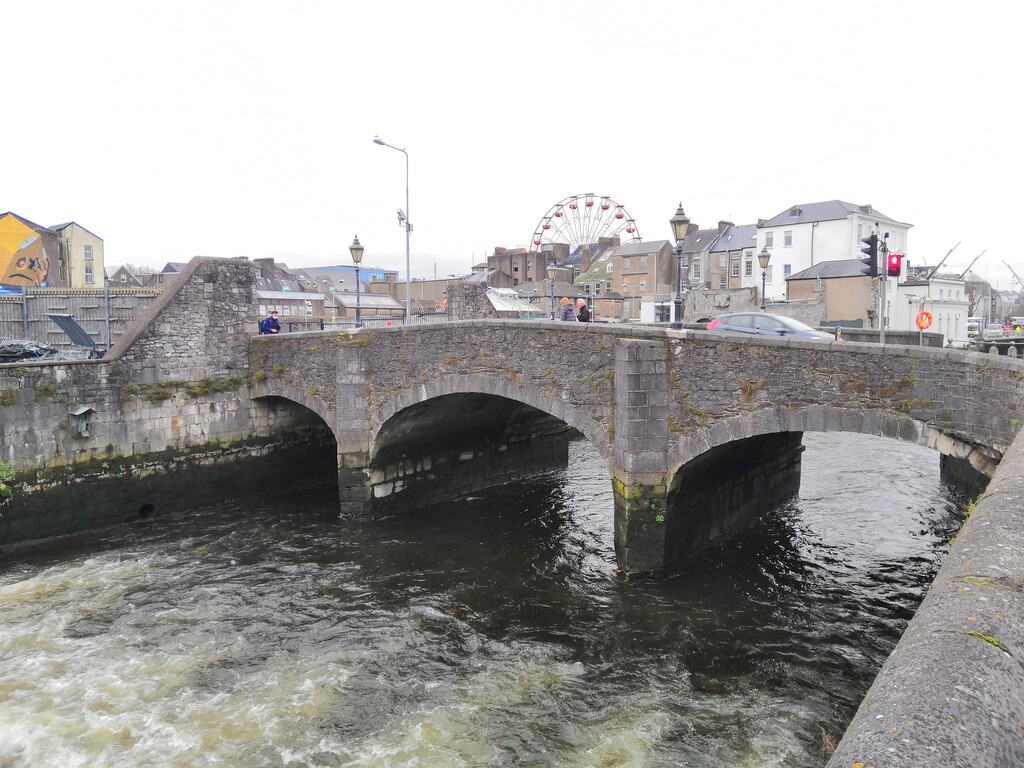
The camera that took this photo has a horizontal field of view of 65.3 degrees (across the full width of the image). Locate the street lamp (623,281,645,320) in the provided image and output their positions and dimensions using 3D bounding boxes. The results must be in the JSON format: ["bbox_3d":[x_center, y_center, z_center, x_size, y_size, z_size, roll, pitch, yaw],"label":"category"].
[{"bbox_3d":[9.710,-5.638,63.754,2.000,4.740,0.350,3,6,37],"label":"street lamp"}]

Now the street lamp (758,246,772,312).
[{"bbox_3d":[9.456,-3.679,29.910,0.420,2.950,0.420,-1,5,-15],"label":"street lamp"}]

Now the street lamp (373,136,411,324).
[{"bbox_3d":[-5.524,-6.357,37.320,0.500,9.460,2.380,3,6,37],"label":"street lamp"}]

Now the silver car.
[{"bbox_3d":[8.750,-1.628,26.655,4.000,1.480,1.750,3,6,37],"label":"silver car"}]

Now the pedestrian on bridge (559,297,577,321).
[{"bbox_3d":[1.527,-1.565,22.246,0.400,1.680,0.500,3,6,37],"label":"pedestrian on bridge"}]

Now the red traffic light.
[{"bbox_3d":[10.412,-3.221,21.713,0.360,0.620,0.320,2,5,21],"label":"red traffic light"}]

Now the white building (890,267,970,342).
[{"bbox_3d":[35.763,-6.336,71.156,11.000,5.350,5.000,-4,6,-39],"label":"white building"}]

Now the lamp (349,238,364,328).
[{"bbox_3d":[-4.879,-3.234,25.255,0.420,2.950,0.420,-1,5,-15],"label":"lamp"}]

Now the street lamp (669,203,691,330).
[{"bbox_3d":[3.889,-2.724,18.542,0.420,2.960,0.420,-1,5,-15],"label":"street lamp"}]

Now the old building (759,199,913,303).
[{"bbox_3d":[32.464,-11.337,81.047,11.800,13.560,10.300,-4,6,-38],"label":"old building"}]

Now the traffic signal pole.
[{"bbox_3d":[10.167,-2.186,21.896,0.200,3.890,0.200,3,6,37],"label":"traffic signal pole"}]

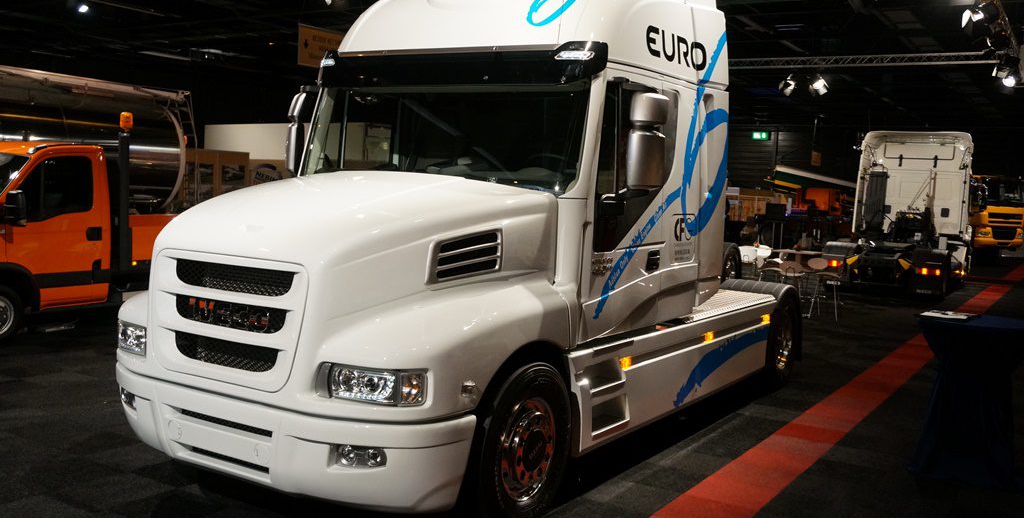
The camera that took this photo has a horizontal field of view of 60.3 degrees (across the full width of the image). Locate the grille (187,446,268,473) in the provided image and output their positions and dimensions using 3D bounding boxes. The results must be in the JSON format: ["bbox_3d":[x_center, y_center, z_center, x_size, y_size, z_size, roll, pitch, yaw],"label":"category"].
[{"bbox_3d":[-1.567,1.108,4.868,0.630,0.045,0.060,5,4,33],"label":"grille"}]

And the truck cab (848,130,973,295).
[{"bbox_3d":[9.739,-1.031,21.725,2.550,4.000,6.100,5,5,31],"label":"truck cab"}]

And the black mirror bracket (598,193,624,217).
[{"bbox_3d":[0.655,-0.352,5.800,0.140,0.155,0.130,4,4,33],"label":"black mirror bracket"}]

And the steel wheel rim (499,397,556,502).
[{"bbox_3d":[0.041,1.086,5.090,0.200,0.600,0.600,5,5,32],"label":"steel wheel rim"}]

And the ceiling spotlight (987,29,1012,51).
[{"bbox_3d":[9.934,-4.443,17.910,0.420,0.380,0.370,-21,0,9],"label":"ceiling spotlight"}]

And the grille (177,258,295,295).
[{"bbox_3d":[-1.475,0.103,4.704,0.900,0.145,0.100,5,5,32],"label":"grille"}]

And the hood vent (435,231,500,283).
[{"bbox_3d":[-0.262,-0.020,5.037,0.450,0.230,0.060,-8,5,-42],"label":"hood vent"}]

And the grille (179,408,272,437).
[{"bbox_3d":[-1.543,0.870,4.714,0.780,0.045,0.050,5,5,32],"label":"grille"}]

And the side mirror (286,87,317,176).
[{"bbox_3d":[-1.721,-1.024,7.132,0.160,0.670,0.240,-1,5,-42],"label":"side mirror"}]

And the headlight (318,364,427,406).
[{"bbox_3d":[-0.677,0.605,4.319,0.560,0.180,0.170,4,4,20],"label":"headlight"}]

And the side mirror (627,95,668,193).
[{"bbox_3d":[0.850,-0.737,5.524,0.240,0.640,0.170,4,4,21],"label":"side mirror"}]

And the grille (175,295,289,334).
[{"bbox_3d":[-1.550,0.305,4.839,0.870,0.145,0.080,5,4,33],"label":"grille"}]

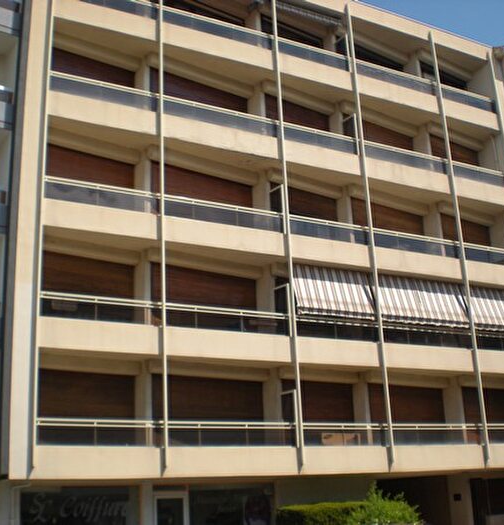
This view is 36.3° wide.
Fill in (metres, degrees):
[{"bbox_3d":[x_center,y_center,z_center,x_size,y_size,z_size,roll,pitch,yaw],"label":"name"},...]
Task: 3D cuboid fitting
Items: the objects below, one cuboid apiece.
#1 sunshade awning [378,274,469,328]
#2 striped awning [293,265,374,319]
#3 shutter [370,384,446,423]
[{"bbox_3d":[4.898,1.140,22.393,3.370,1.460,0.430,7,-20,-28],"label":"sunshade awning"},{"bbox_3d":[2.136,0.800,20.896,2.590,1.460,0.430,7,-20,-28],"label":"striped awning"},{"bbox_3d":[4.389,4.593,21.842,3.140,2.130,0.090,7,-20,-28],"label":"shutter"}]

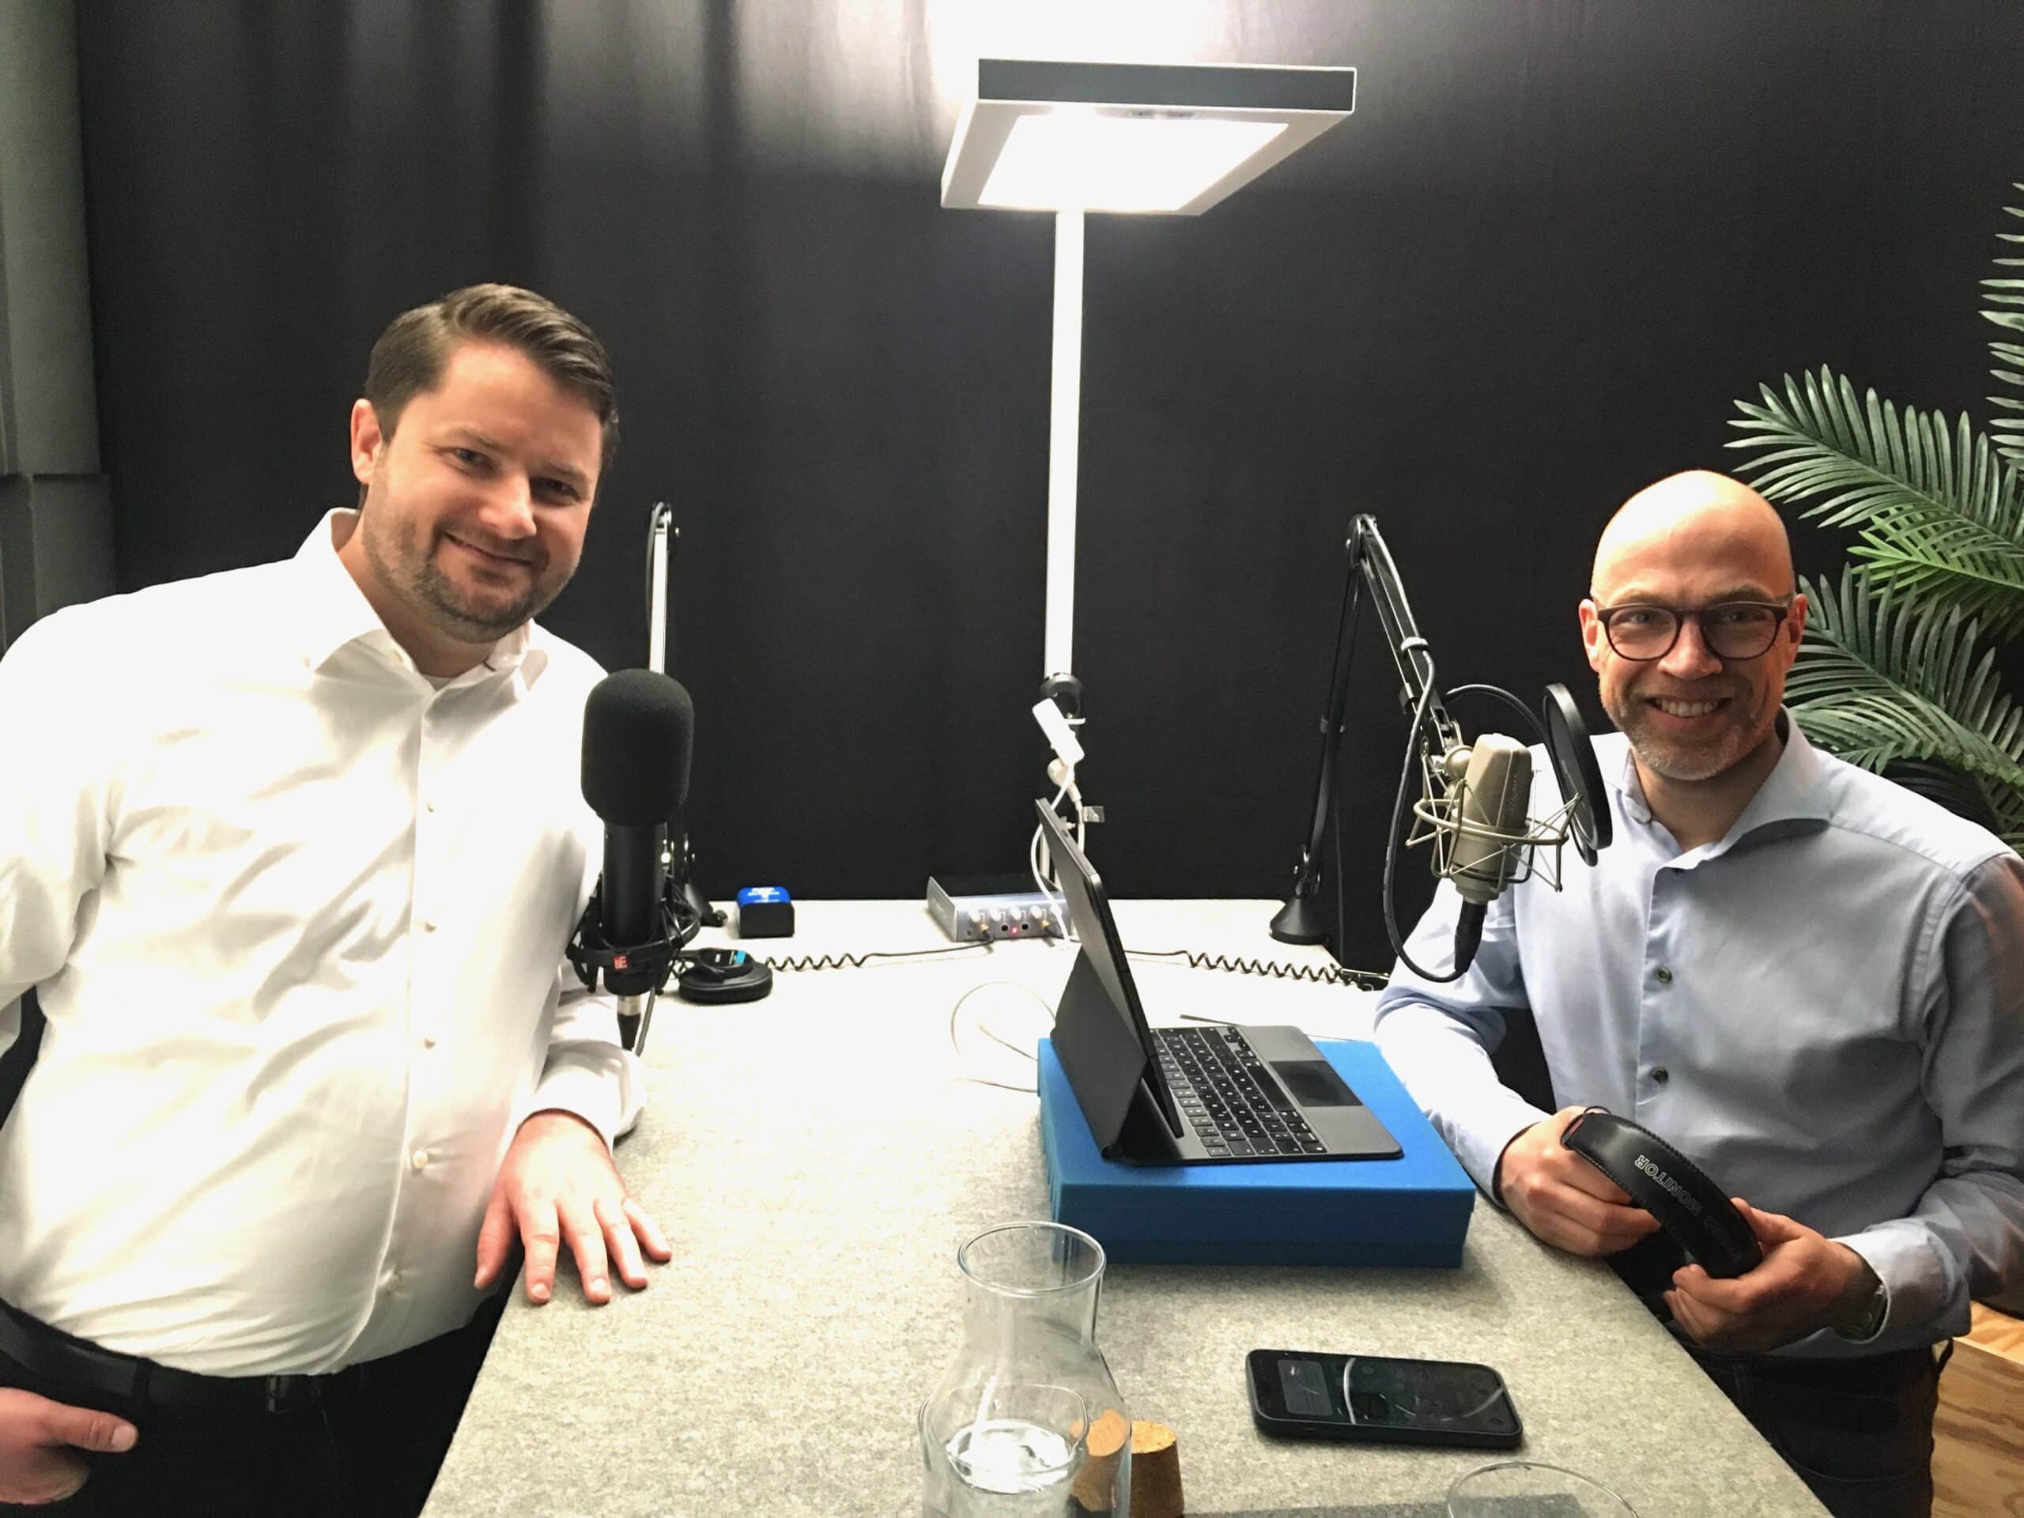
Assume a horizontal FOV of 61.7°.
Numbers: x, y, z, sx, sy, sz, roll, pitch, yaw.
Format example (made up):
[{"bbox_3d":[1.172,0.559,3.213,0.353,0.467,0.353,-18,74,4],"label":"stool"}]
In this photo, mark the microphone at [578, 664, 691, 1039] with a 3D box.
[{"bbox_3d":[-0.317,0.079,1.435,0.094,0.299,0.094,4,12,-1],"label":"microphone"}]

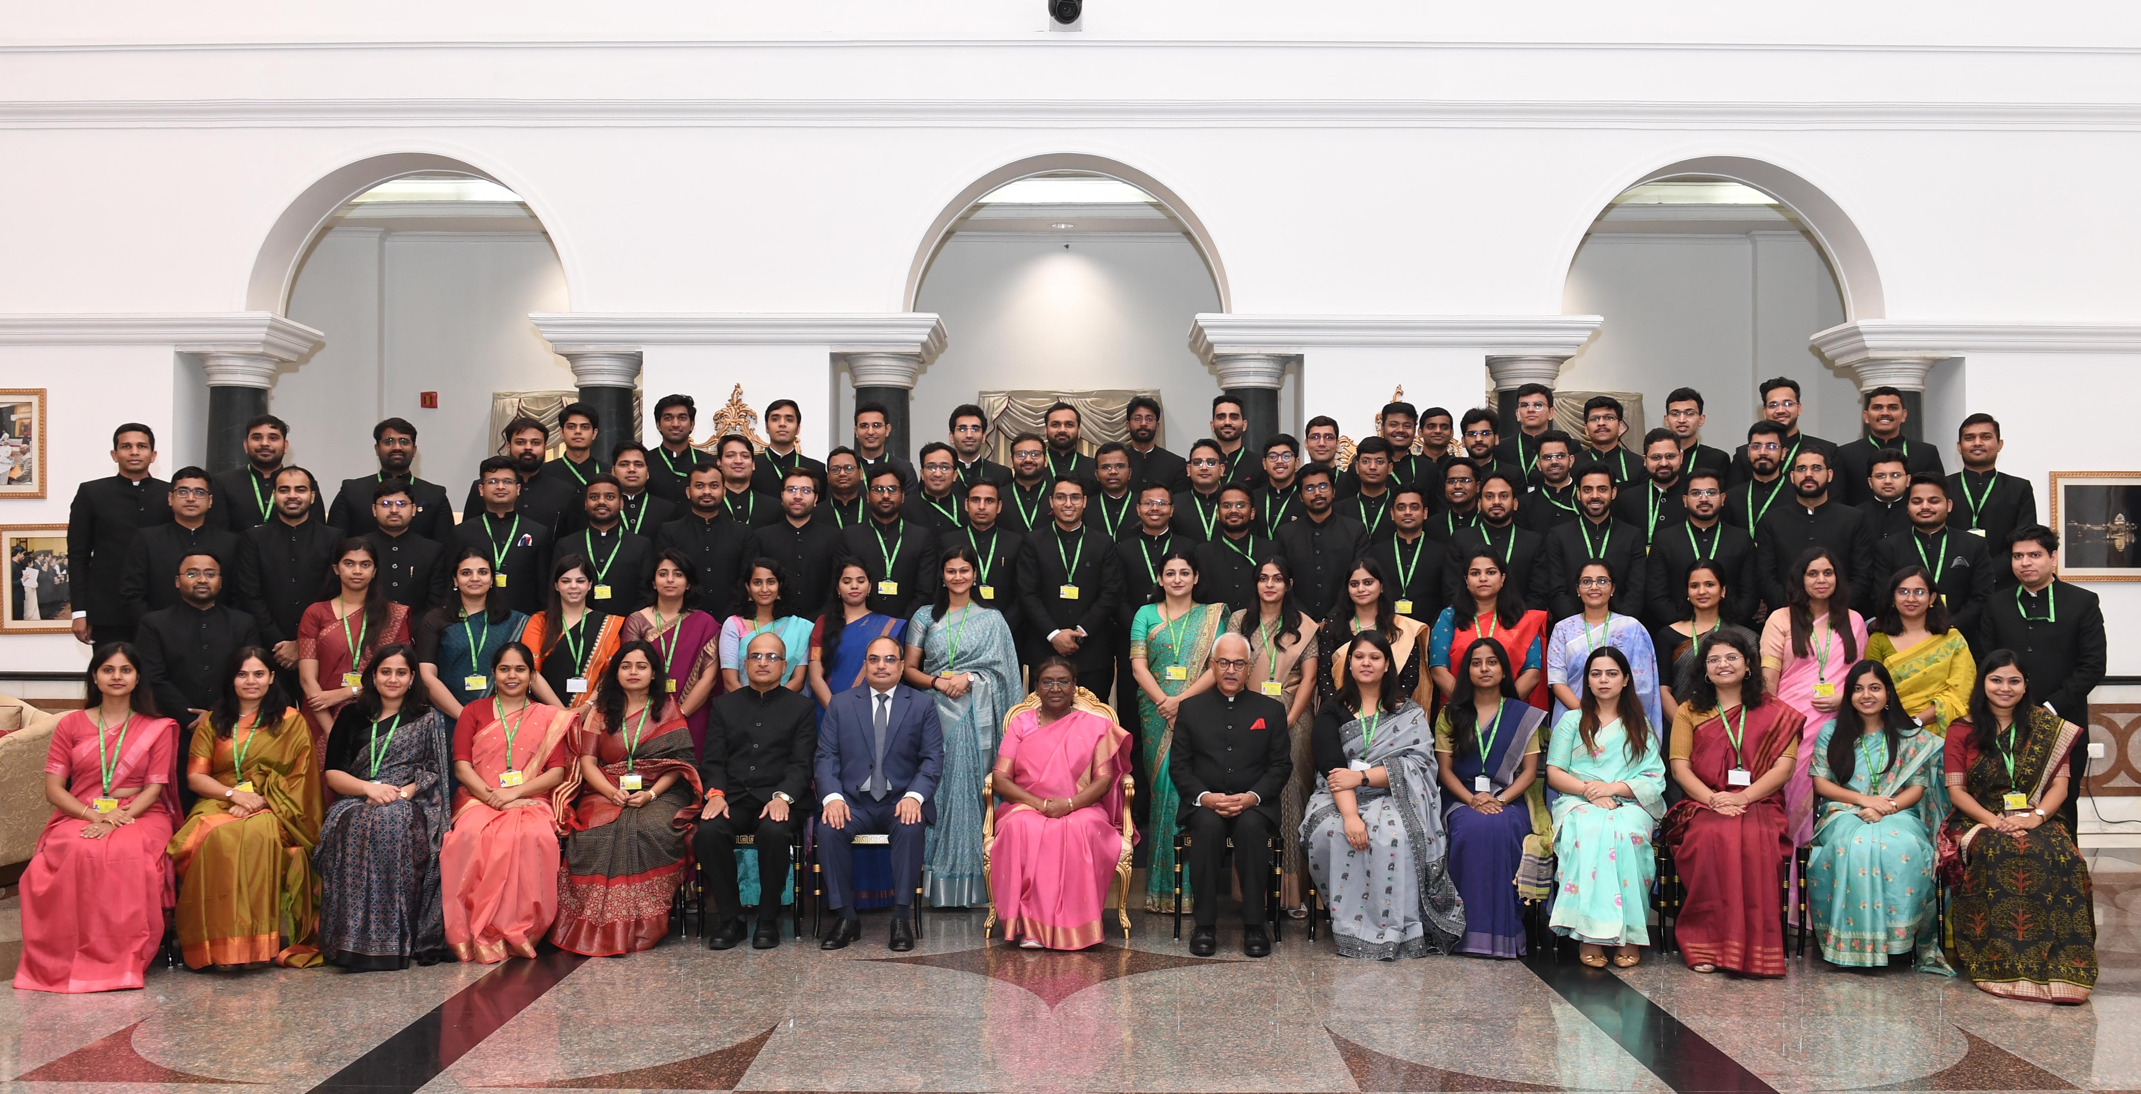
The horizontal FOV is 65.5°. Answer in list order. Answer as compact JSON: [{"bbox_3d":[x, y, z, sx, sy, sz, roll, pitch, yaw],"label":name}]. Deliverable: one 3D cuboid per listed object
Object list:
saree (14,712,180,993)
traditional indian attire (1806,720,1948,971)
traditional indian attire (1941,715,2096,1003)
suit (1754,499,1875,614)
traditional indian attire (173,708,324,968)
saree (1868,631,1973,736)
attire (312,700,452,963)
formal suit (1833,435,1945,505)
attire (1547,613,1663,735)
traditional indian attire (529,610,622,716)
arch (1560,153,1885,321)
[{"bbox_3d":[-3.601,1.101,6.222,0.570,0.970,0.700,1,-2,-18],"label":"saree"},{"bbox_3d":[3.245,1.159,6.706,0.540,0.920,0.700,0,-1,18],"label":"traditional indian attire"},{"bbox_3d":[3.515,1.122,6.188,0.530,0.980,0.680,0,-2,24],"label":"traditional indian attire"},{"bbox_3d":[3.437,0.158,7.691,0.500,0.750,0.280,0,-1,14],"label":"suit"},{"bbox_3d":[-3.262,1.125,6.593,0.550,0.955,0.680,1,-2,-21],"label":"traditional indian attire"},{"bbox_3d":[3.536,0.978,6.930,0.460,1.250,0.360,-1,-1,25],"label":"saree"},{"bbox_3d":[-2.726,1.130,6.677,0.520,0.975,0.710,0,-1,-17],"label":"attire"},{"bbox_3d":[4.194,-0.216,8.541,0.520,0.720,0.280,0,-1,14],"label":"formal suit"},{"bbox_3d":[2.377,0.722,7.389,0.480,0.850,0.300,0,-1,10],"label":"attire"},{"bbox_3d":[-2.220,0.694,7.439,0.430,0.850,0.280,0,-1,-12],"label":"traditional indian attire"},{"bbox_3d":[3.745,-1.781,9.748,1.850,0.950,0.420,0,-1,0],"label":"arch"}]

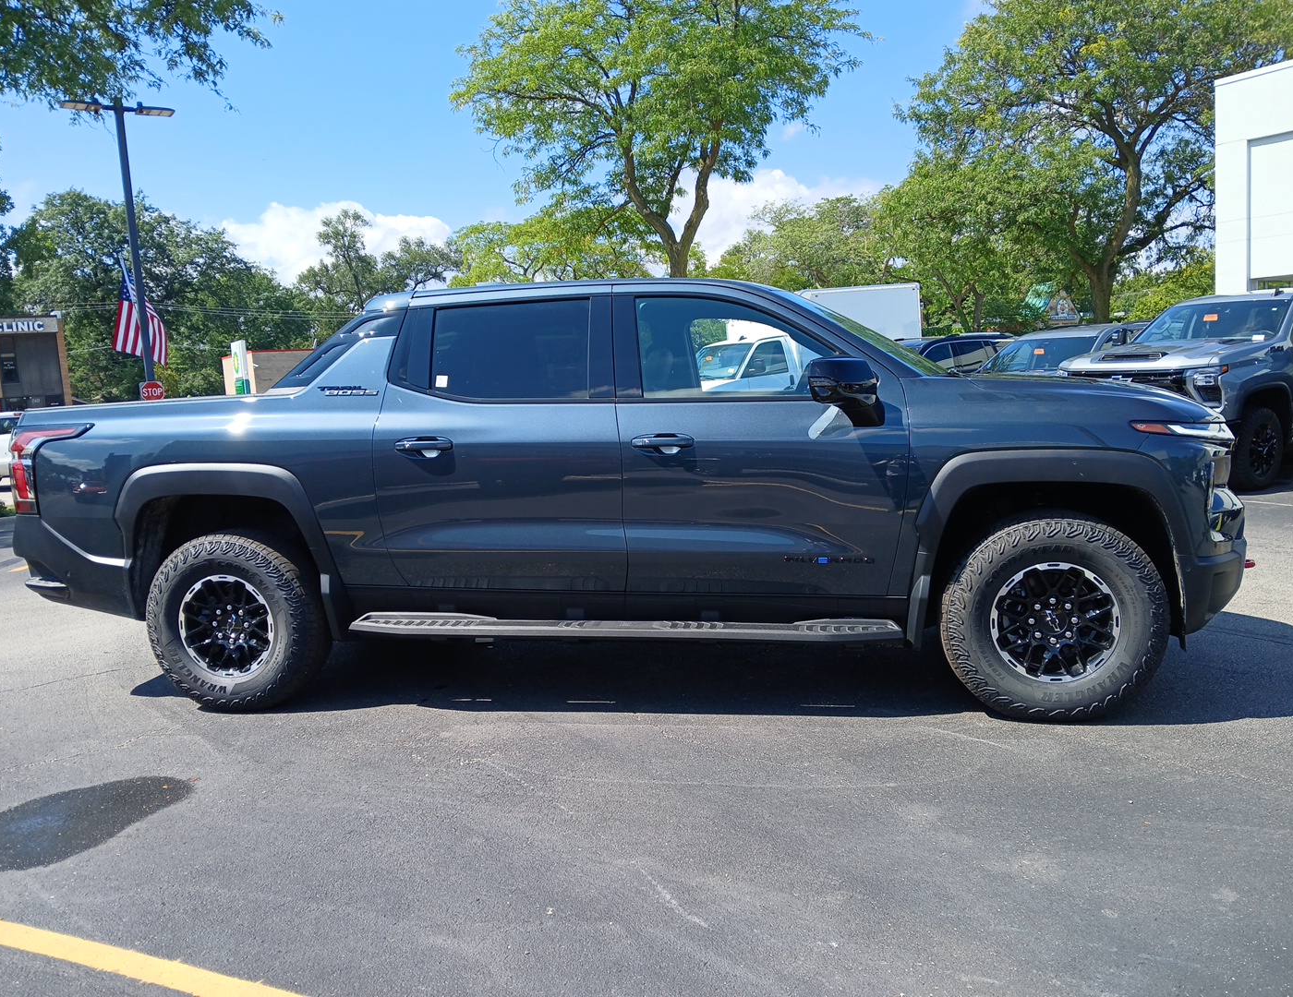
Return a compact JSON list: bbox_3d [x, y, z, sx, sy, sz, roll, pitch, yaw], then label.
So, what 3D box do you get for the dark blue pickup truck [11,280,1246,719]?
[{"bbox_3d":[-0.135,-0.123,5.343,5.920,1.970,2.150,-2,6,11],"label":"dark blue pickup truck"}]

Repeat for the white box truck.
[{"bbox_3d":[2.930,-2.861,21.783,6.400,3.000,2.350,-8,8,-33],"label":"white box truck"}]

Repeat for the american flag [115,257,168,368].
[{"bbox_3d":[-10.251,-3.790,20.300,1.050,2.050,0.450,-7,7,-26],"label":"american flag"}]

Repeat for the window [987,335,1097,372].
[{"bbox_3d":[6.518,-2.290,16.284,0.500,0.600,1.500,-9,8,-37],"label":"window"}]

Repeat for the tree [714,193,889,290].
[{"bbox_3d":[6.534,-8.839,44.540,7.800,9.800,7.500,-3,6,9],"label":"tree"}]

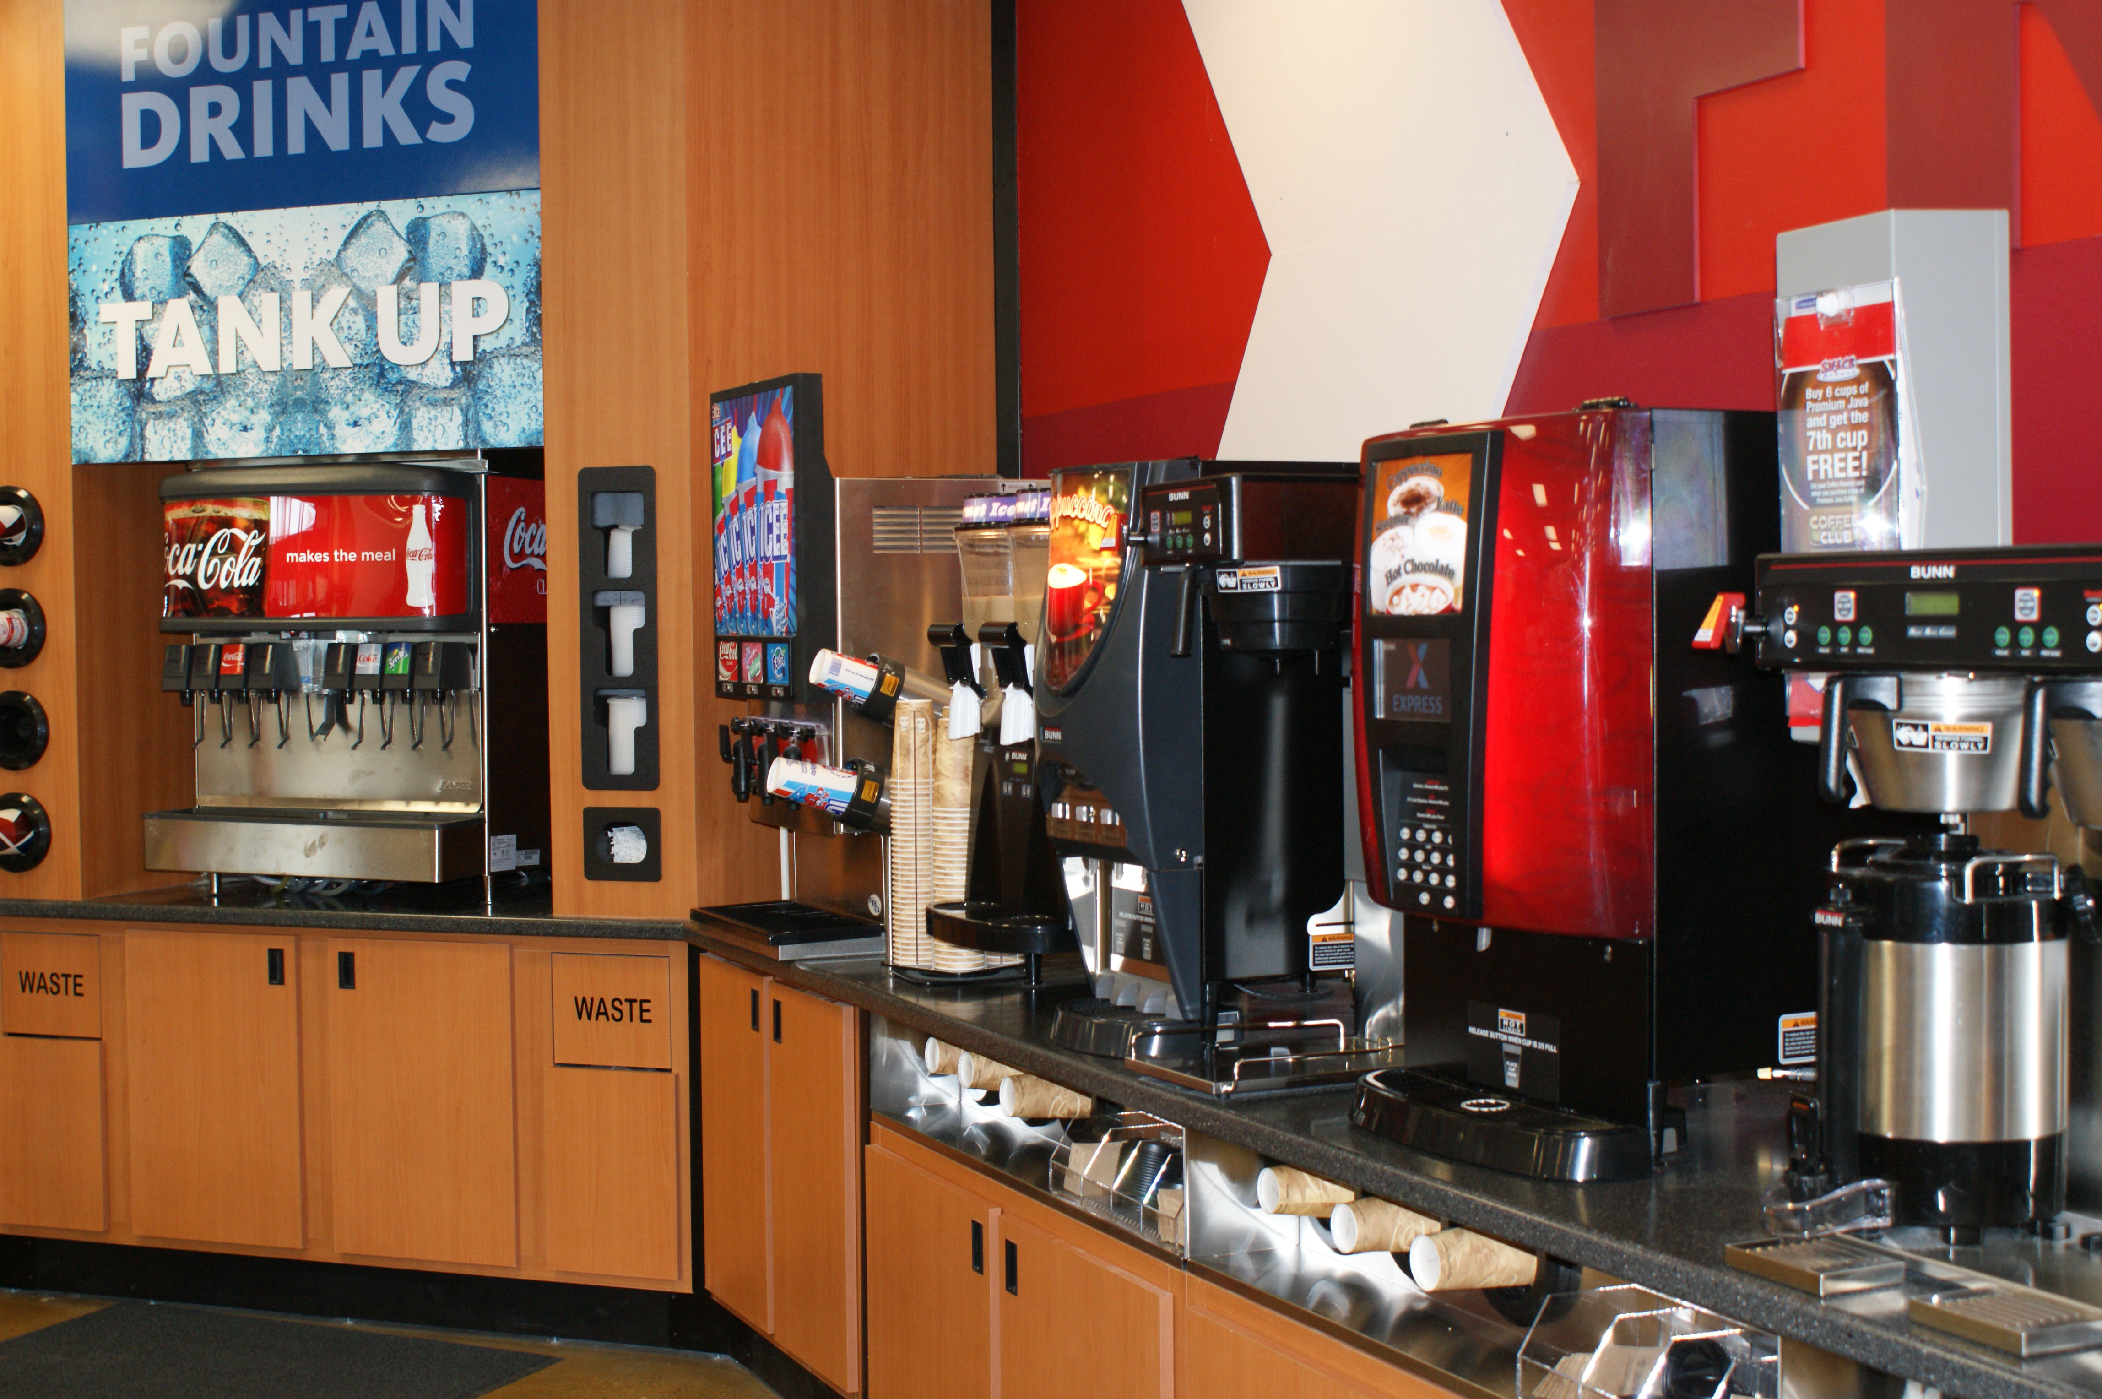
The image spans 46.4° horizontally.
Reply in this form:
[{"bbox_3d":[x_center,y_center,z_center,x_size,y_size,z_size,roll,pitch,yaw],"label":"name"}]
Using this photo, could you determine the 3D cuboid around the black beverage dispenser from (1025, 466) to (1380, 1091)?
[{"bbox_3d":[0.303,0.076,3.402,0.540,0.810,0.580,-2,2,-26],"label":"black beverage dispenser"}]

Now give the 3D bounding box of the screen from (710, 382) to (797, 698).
[{"bbox_3d":[-0.525,-0.291,4.552,0.070,0.576,0.473,-2,2,-26],"label":"screen"}]

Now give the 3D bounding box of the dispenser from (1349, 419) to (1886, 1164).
[{"bbox_3d":[0.628,0.086,2.860,0.580,0.815,0.460,-2,2,-28],"label":"dispenser"}]

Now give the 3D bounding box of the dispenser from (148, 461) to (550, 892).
[{"bbox_3d":[-1.497,-0.038,5.575,0.763,0.945,0.760,0,2,19],"label":"dispenser"}]

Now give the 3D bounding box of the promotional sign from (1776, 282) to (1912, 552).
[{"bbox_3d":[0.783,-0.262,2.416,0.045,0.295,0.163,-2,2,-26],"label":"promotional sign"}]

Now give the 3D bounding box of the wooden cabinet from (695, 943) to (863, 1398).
[{"bbox_3d":[-0.260,0.835,4.646,0.560,0.682,0.845,-2,2,-26],"label":"wooden cabinet"}]

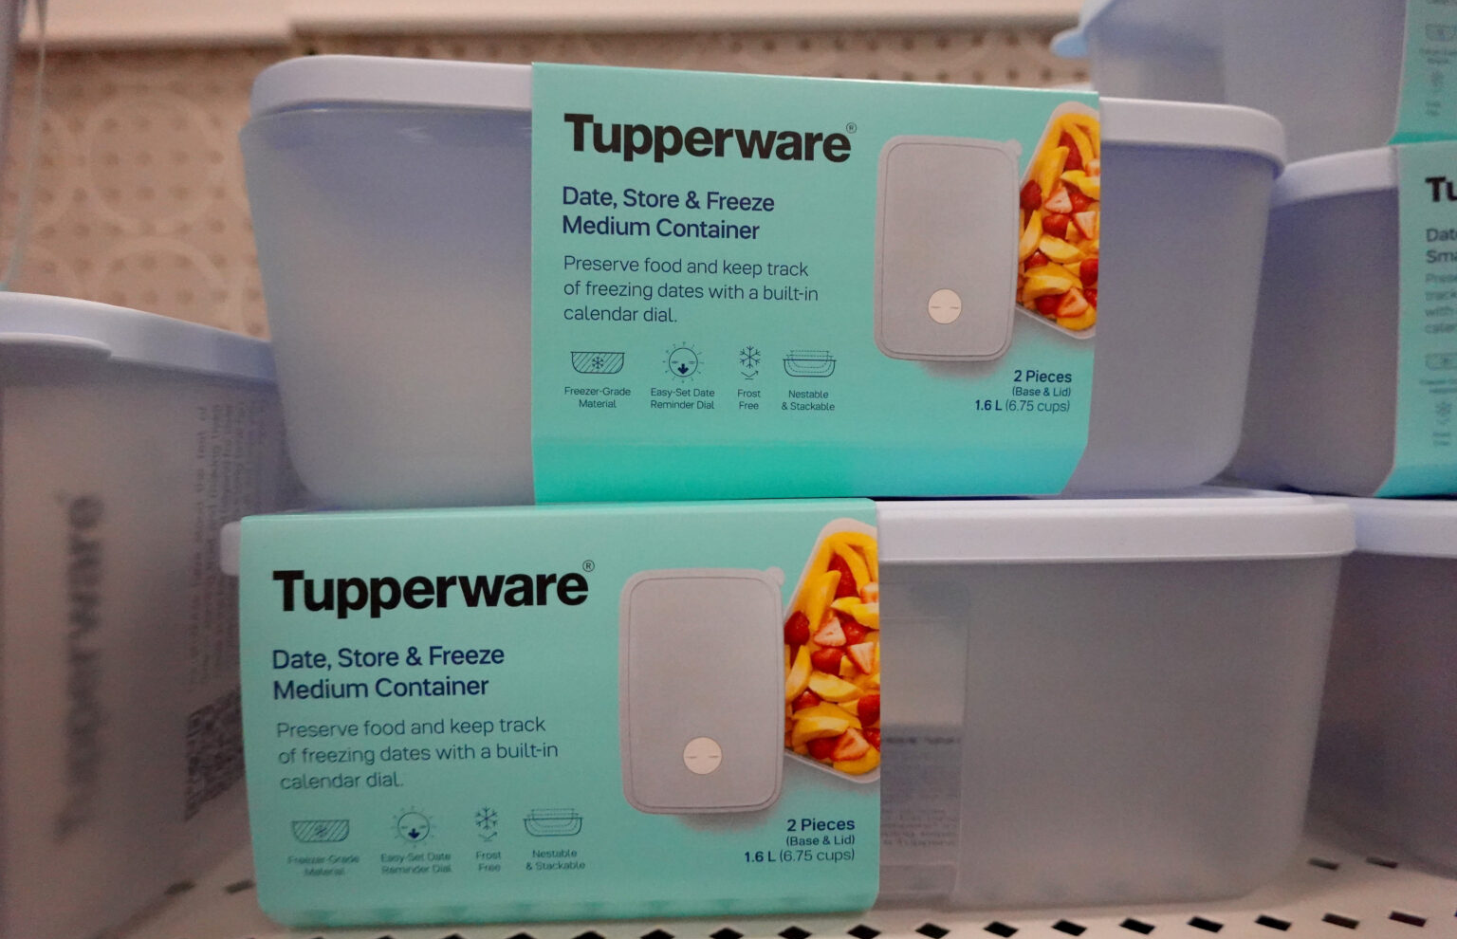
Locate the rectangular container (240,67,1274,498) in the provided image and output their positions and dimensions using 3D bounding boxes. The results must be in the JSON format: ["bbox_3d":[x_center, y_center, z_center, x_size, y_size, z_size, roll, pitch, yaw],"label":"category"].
[{"bbox_3d":[0.007,-0.033,0.254,0.218,0.079,0.142,-1,0,-9],"label":"rectangular container"}]

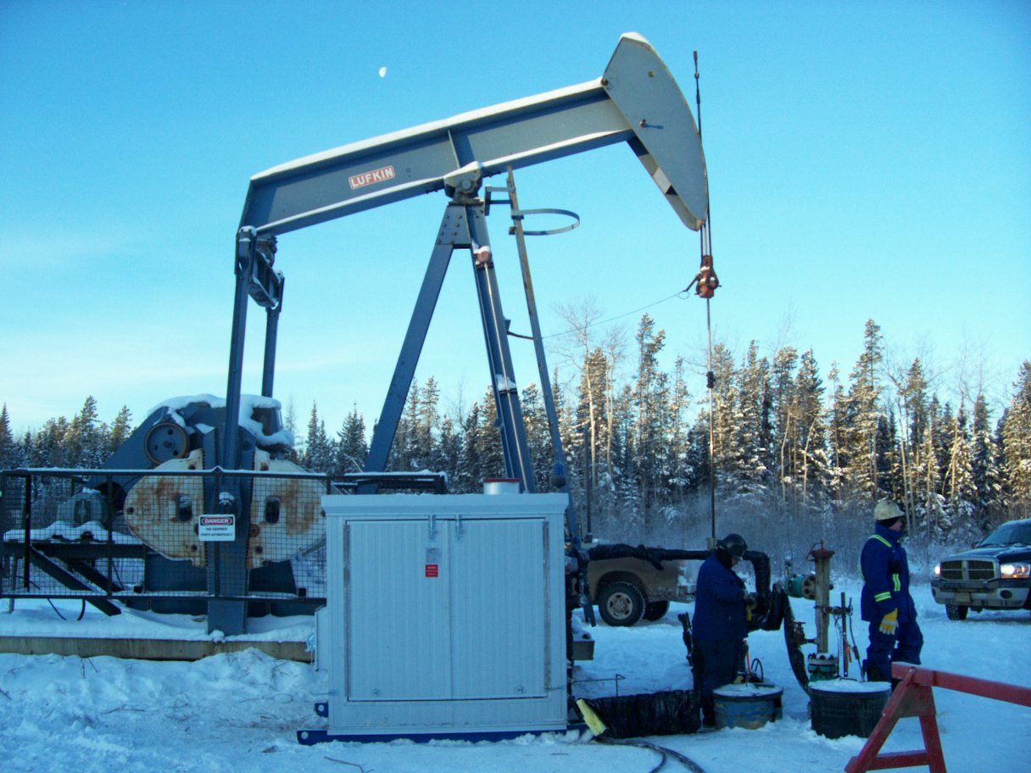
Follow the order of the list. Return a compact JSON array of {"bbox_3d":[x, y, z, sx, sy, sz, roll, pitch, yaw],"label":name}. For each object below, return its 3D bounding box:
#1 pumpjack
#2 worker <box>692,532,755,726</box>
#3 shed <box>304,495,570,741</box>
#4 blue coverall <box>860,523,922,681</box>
[{"bbox_3d":[-1.255,-0.814,12.152,7.230,7.140,2.400,0,-6,-2],"label":"pumpjack"},{"bbox_3d":[1.885,2.199,9.169,0.560,1.700,0.580,-1,-6,7],"label":"worker"},{"bbox_3d":[-0.603,1.894,8.801,2.050,1.930,1.500,0,-6,-2],"label":"shed"},{"bbox_3d":[3.423,1.993,9.240,0.500,1.490,0.580,-4,-7,30],"label":"blue coverall"}]

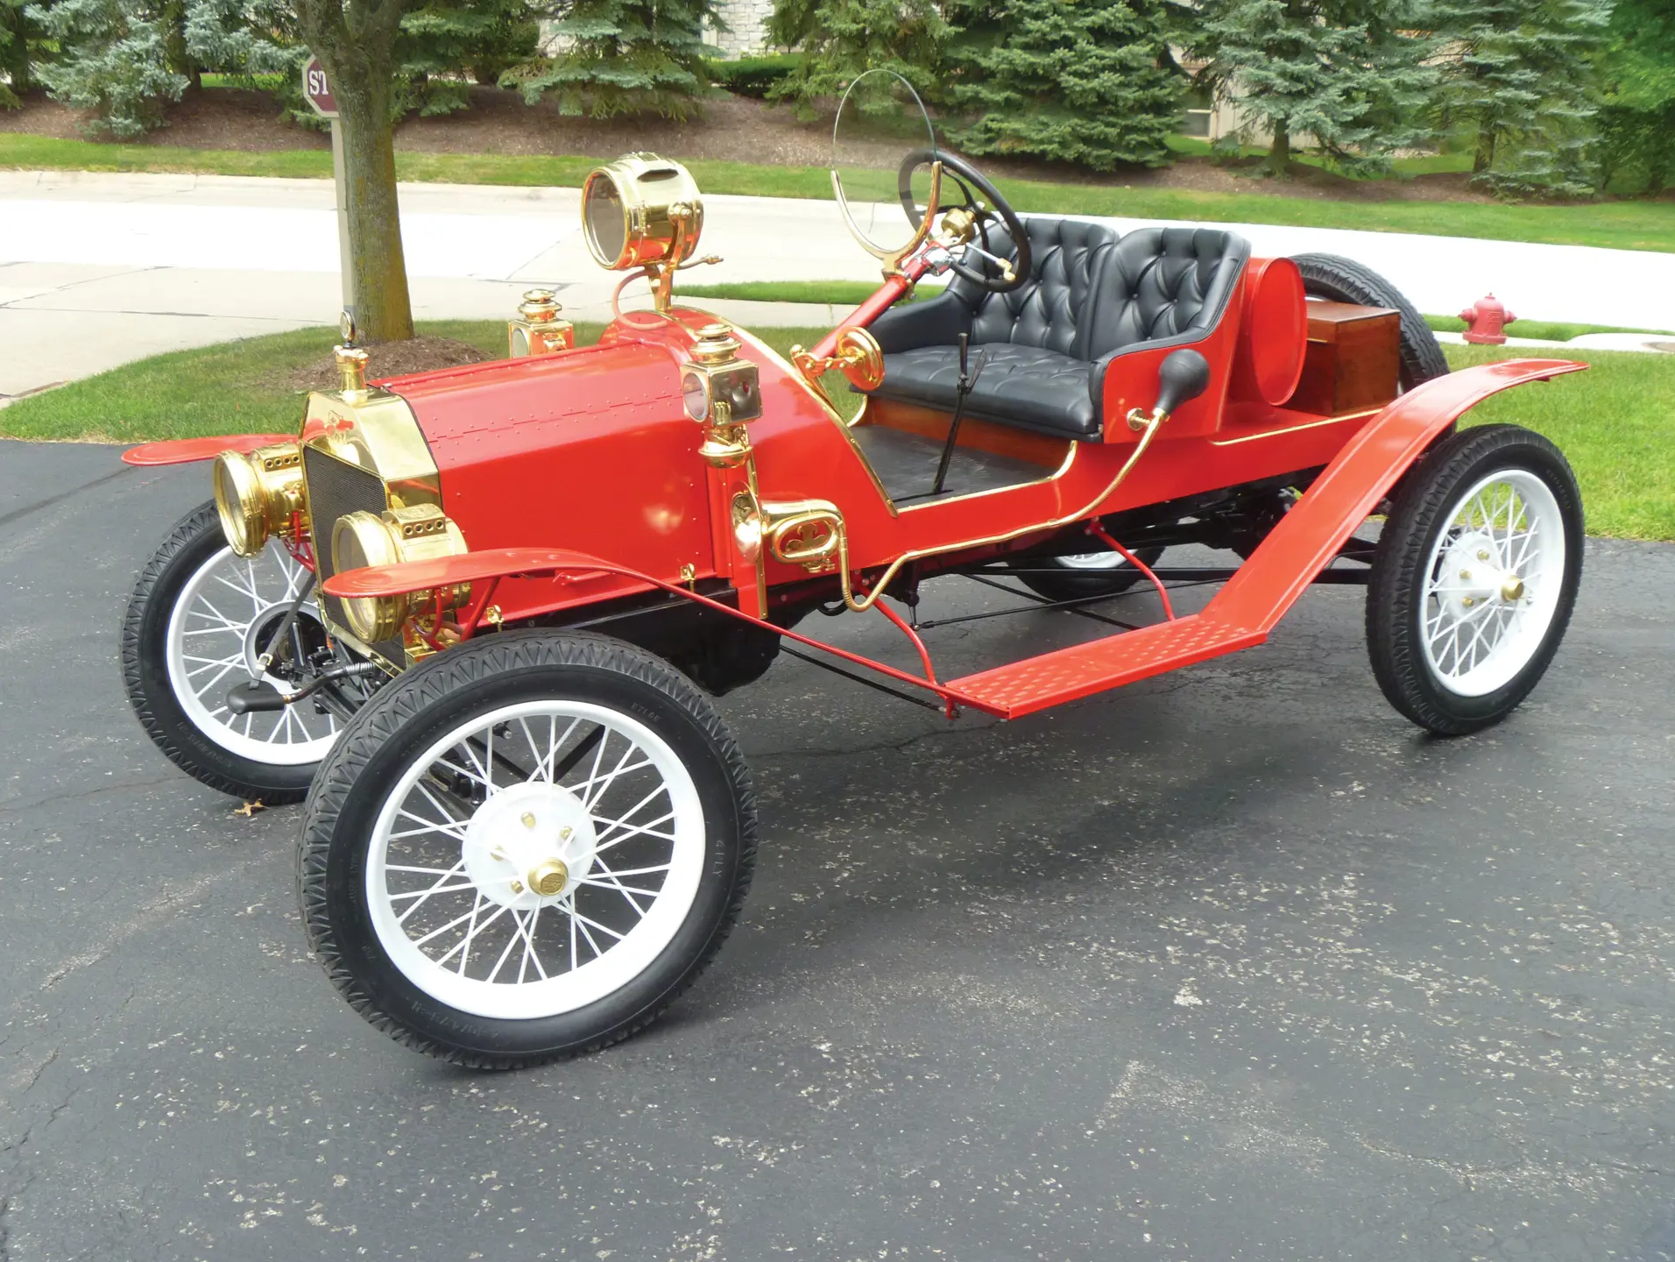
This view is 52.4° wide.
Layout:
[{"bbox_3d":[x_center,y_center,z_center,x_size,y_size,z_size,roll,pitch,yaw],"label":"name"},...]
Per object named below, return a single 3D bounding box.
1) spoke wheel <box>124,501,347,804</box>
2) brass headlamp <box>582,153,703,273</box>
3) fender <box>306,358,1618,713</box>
[{"bbox_3d":[-1.284,0.031,4.019,0.762,0.762,0.115,-9,18,-21],"label":"spoke wheel"},{"bbox_3d":[-0.398,-0.858,3.478,0.180,0.228,0.230,-13,21,-32],"label":"brass headlamp"},{"bbox_3d":[0.557,-0.149,3.489,3.210,0.495,0.200,-13,21,-32],"label":"fender"}]

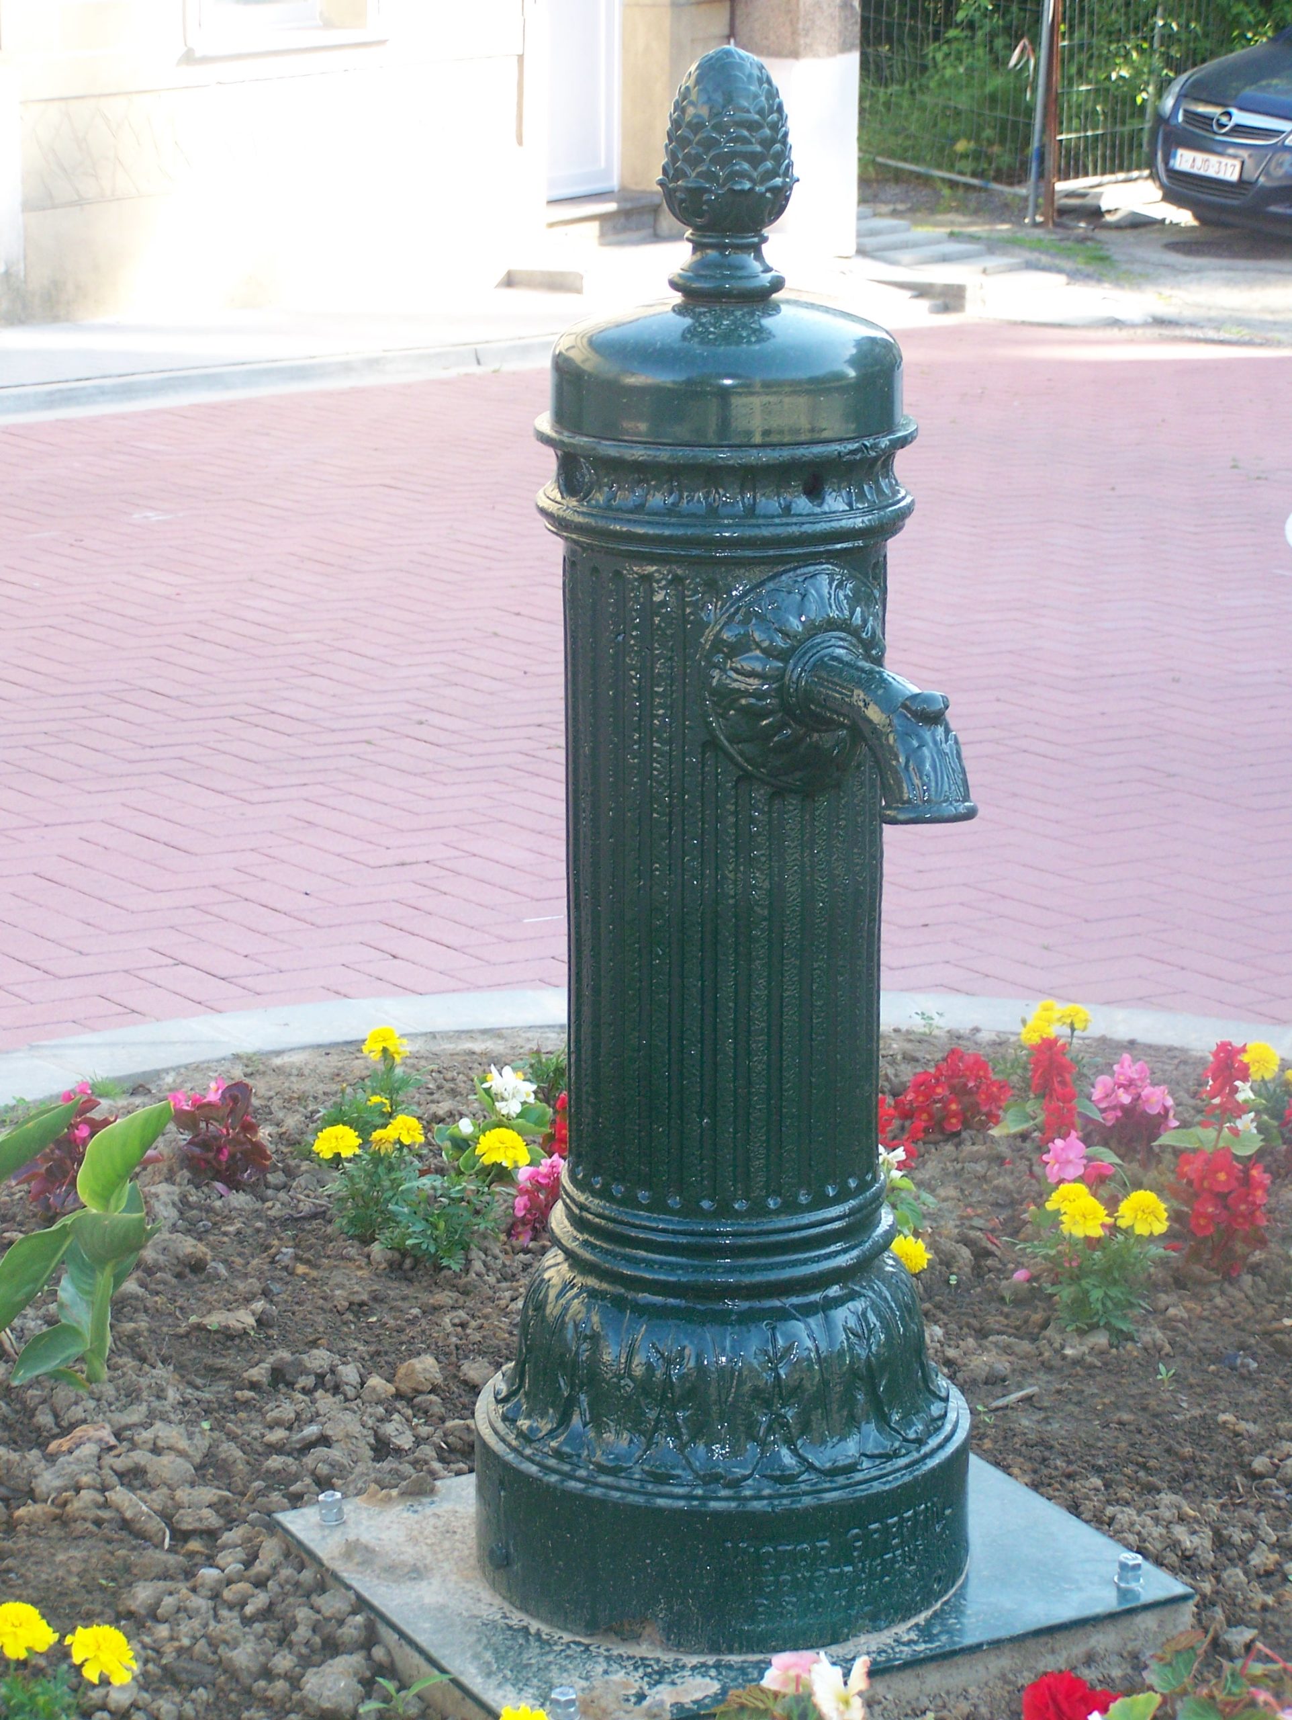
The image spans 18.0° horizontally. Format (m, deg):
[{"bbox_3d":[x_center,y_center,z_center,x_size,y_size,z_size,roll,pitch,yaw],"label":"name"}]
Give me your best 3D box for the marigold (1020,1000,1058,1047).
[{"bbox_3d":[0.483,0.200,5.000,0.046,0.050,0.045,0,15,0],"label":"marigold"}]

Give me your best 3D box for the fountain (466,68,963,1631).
[{"bbox_3d":[0.094,-0.009,3.223,0.415,1.239,0.538,-8,17,-28],"label":"fountain"}]

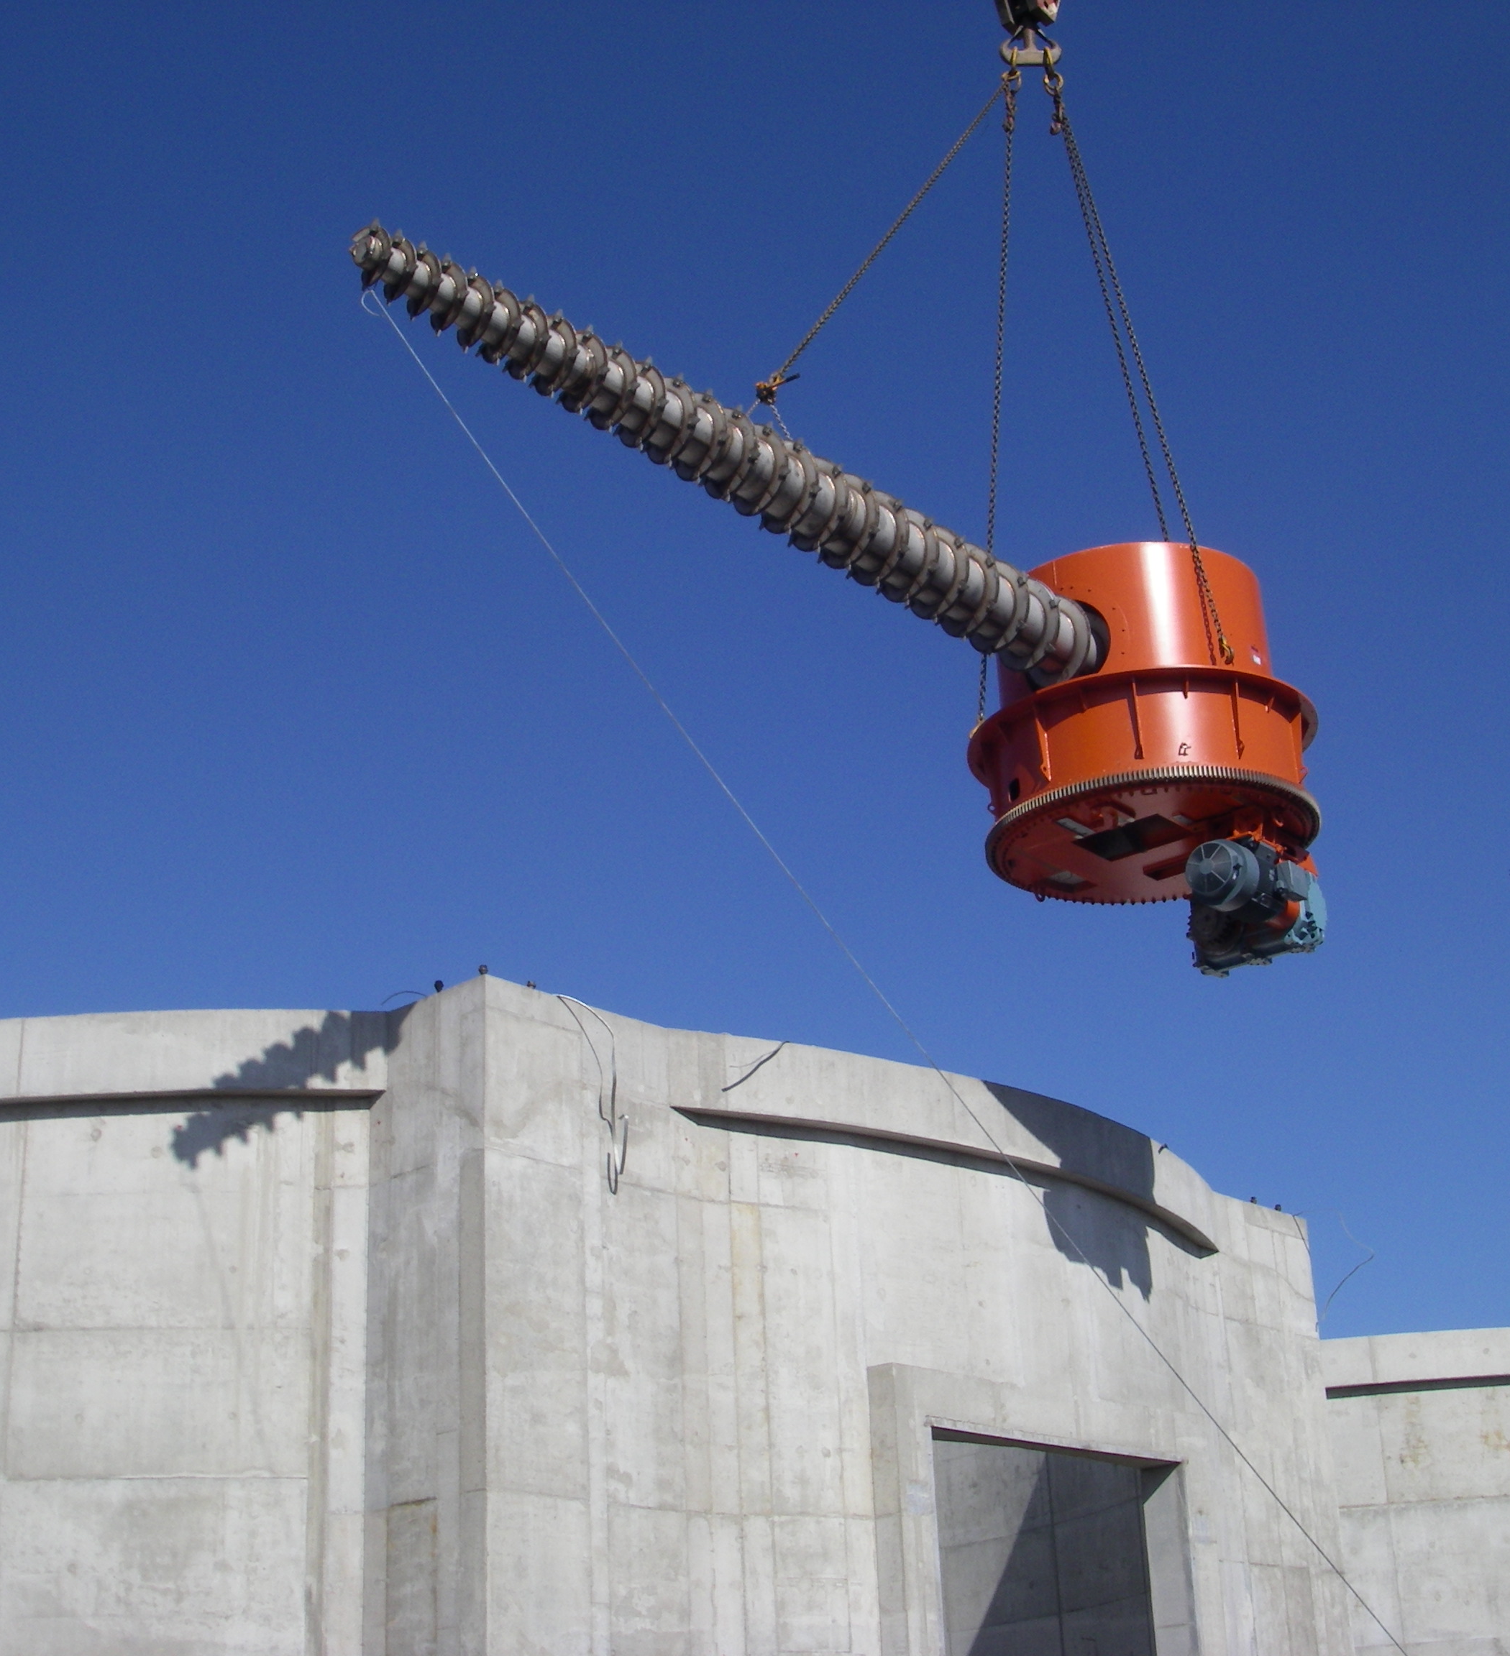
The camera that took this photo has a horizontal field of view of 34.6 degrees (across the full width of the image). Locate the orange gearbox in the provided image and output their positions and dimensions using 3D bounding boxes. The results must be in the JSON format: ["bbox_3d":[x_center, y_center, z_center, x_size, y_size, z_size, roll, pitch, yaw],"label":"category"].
[{"bbox_3d":[3.578,-0.346,22.165,3.171,3.775,3.171,-2,-22,-1],"label":"orange gearbox"}]

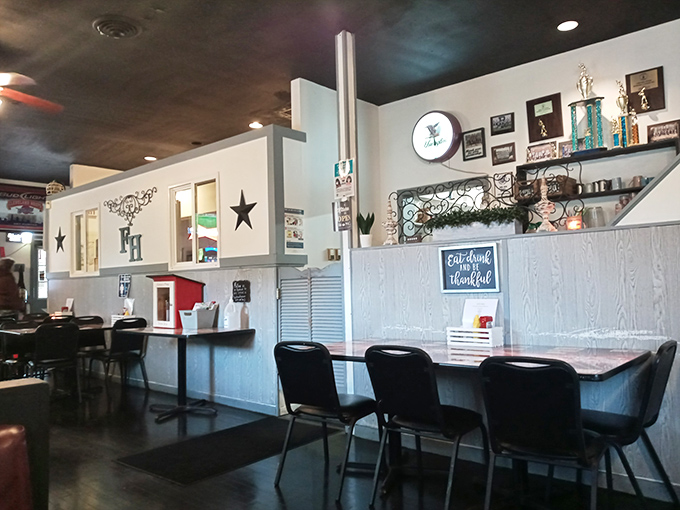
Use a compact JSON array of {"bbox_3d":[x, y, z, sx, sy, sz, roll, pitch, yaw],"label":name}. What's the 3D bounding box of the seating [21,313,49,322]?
[{"bbox_3d":[-4.309,1.292,7.970,0.530,0.850,0.460,-4,-4,41],"label":"seating"}]

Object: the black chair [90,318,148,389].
[{"bbox_3d":[-2.518,1.149,6.309,0.490,0.830,0.465,-4,-4,41],"label":"black chair"}]

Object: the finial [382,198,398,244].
[{"bbox_3d":[0.379,-0.236,4.043,0.108,0.330,0.108,-4,-4,41],"label":"finial"}]

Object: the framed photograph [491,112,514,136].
[{"bbox_3d":[1.526,-1.227,5.170,0.234,0.182,0.020,-4,-4,41],"label":"framed photograph"}]

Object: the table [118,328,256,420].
[{"bbox_3d":[-1.521,1.123,5.426,1.270,0.758,0.645,-4,-4,41],"label":"table"}]

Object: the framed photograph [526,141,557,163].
[{"bbox_3d":[1.772,-0.879,4.815,0.255,0.185,0.030,-4,-4,41],"label":"framed photograph"}]

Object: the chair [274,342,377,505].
[{"bbox_3d":[-0.062,0.908,3.233,0.465,0.830,0.490,-4,-4,38],"label":"chair"}]

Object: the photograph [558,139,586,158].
[{"bbox_3d":[2.067,-0.922,4.882,0.233,0.182,0.022,-4,-4,41],"label":"photograph"}]

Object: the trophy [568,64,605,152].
[{"bbox_3d":[2.056,-1.221,4.565,0.290,0.750,0.170,-4,-4,41],"label":"trophy"}]

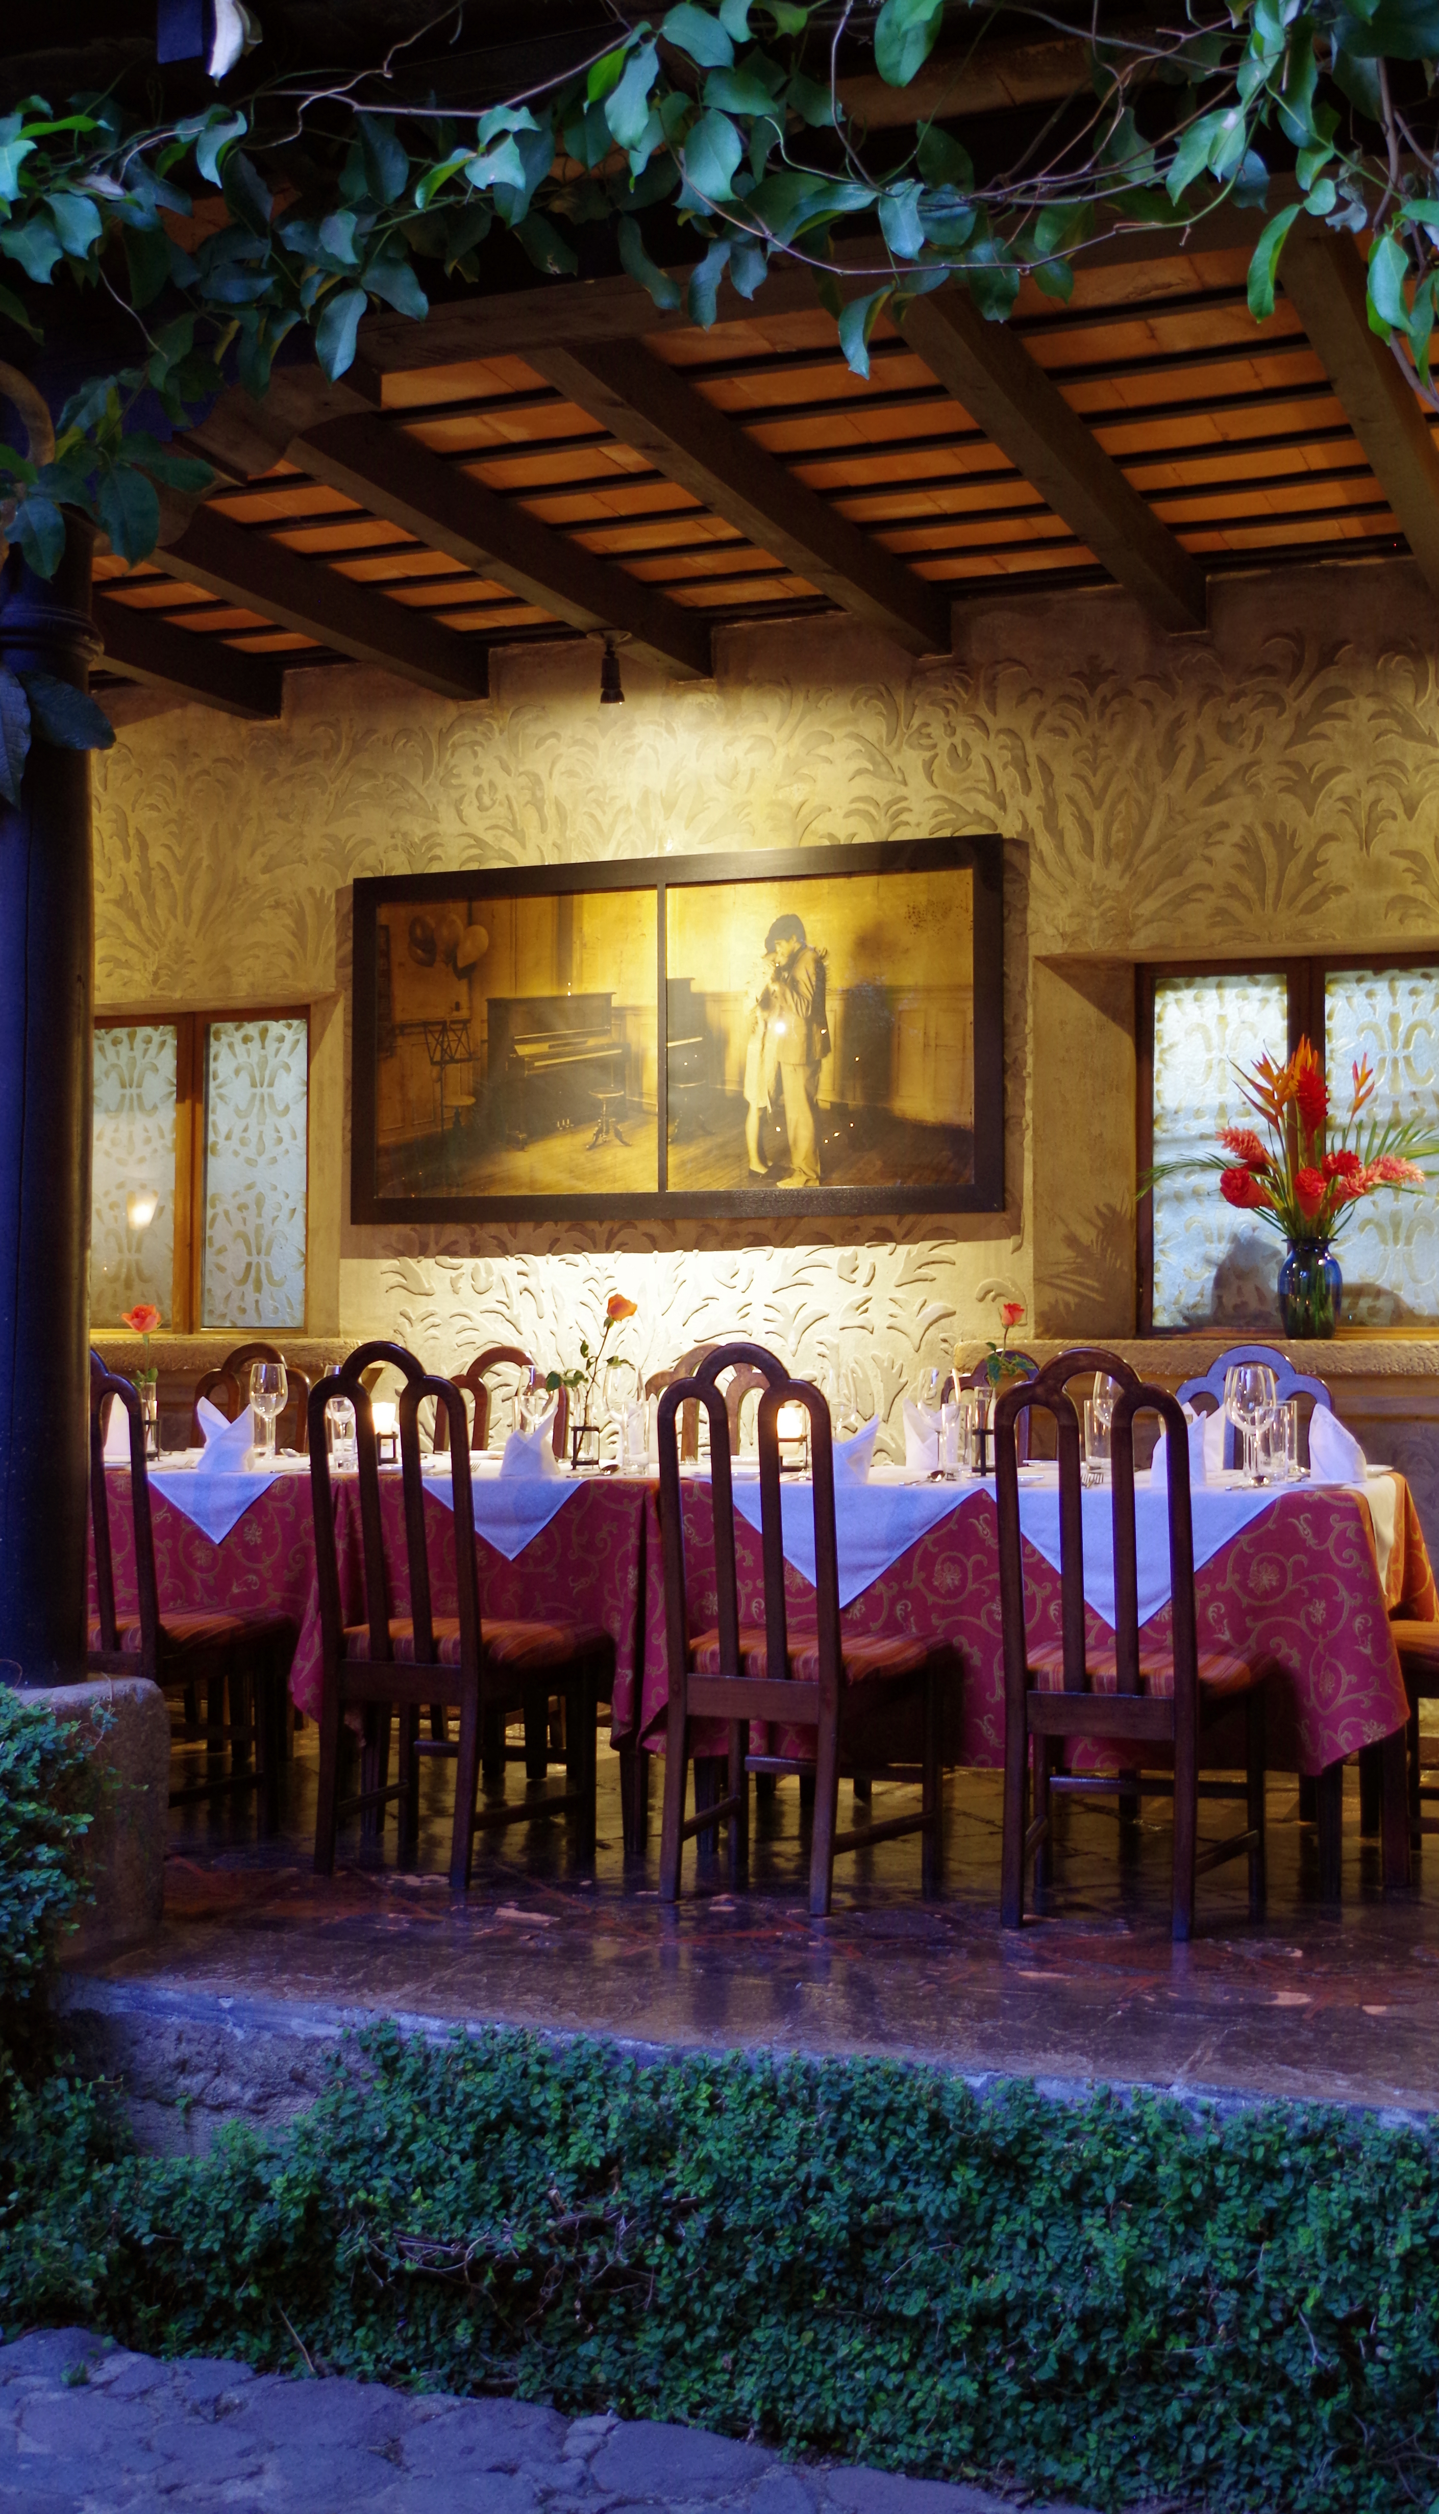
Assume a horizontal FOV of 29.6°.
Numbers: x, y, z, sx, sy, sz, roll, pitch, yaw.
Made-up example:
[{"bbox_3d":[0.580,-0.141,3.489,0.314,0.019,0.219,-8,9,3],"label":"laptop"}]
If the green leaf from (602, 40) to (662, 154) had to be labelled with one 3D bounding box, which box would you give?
[{"bbox_3d":[-0.129,-1.728,4.050,0.075,0.165,0.045,11,-3,1],"label":"green leaf"}]

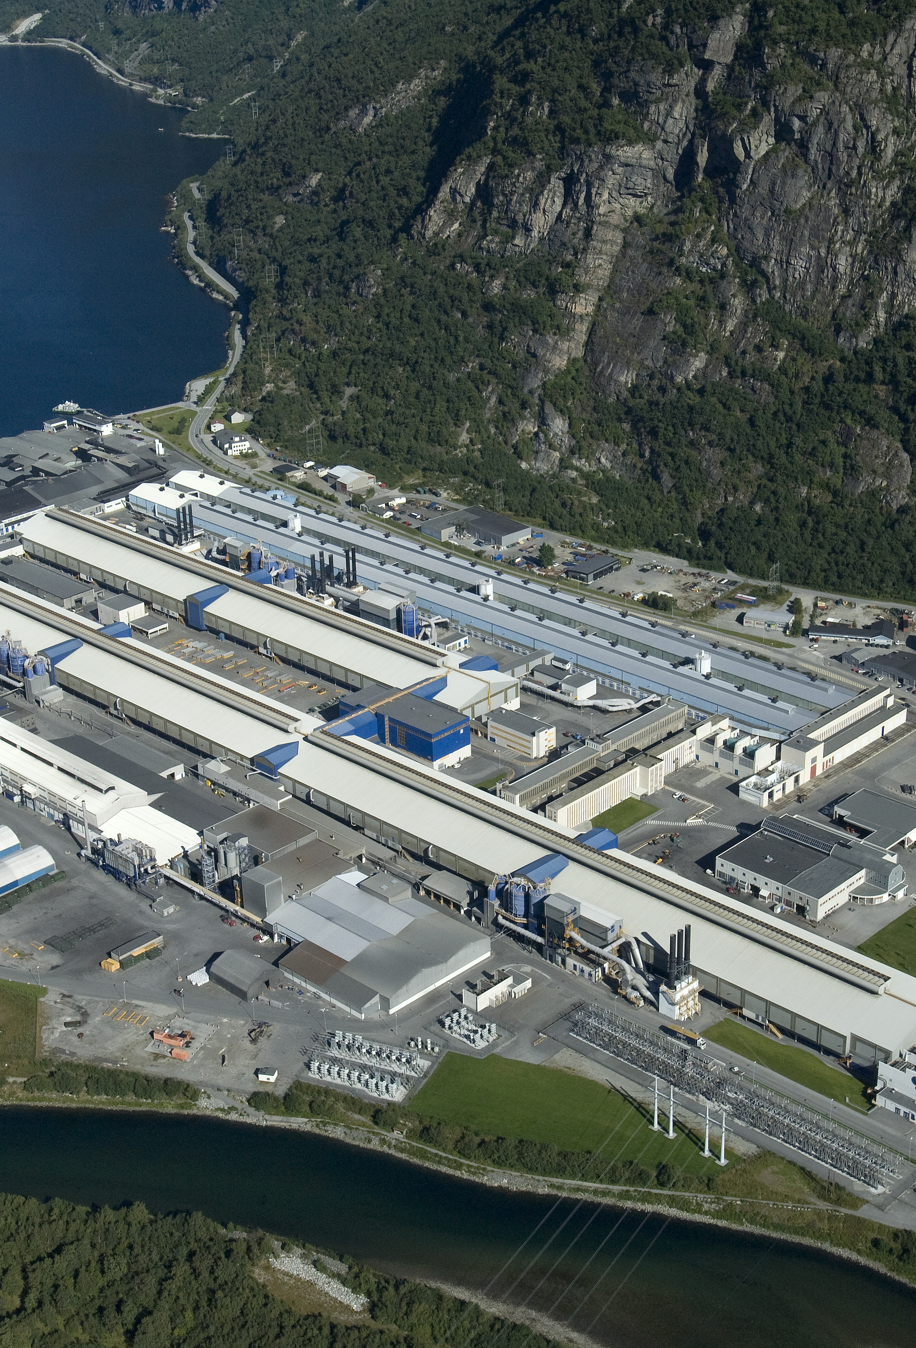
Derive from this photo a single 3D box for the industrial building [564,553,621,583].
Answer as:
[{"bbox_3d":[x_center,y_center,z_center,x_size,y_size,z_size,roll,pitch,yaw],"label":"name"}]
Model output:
[{"bbox_3d":[81.210,-63.210,1215.510,16.800,5.900,30.400,19,32,38],"label":"industrial building"}]

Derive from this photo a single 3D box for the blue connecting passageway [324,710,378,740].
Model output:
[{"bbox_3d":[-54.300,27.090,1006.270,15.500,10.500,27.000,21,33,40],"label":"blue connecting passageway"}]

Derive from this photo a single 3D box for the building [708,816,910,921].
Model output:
[{"bbox_3d":[155.430,83.820,884.790,64.500,13.500,54.500,21,33,40],"label":"building"}]

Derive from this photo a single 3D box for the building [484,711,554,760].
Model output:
[{"bbox_3d":[31.550,29.800,1011.110,31.000,12.400,14.700,20,33,39],"label":"building"}]

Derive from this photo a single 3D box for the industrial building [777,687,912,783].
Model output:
[{"bbox_3d":[191.170,29.050,997.780,13.600,15.500,86.200,21,33,40],"label":"industrial building"}]

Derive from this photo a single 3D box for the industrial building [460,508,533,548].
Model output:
[{"bbox_3d":[22.250,-91.560,1278.560,23.400,7.700,47.200,-21,31,-35],"label":"industrial building"}]

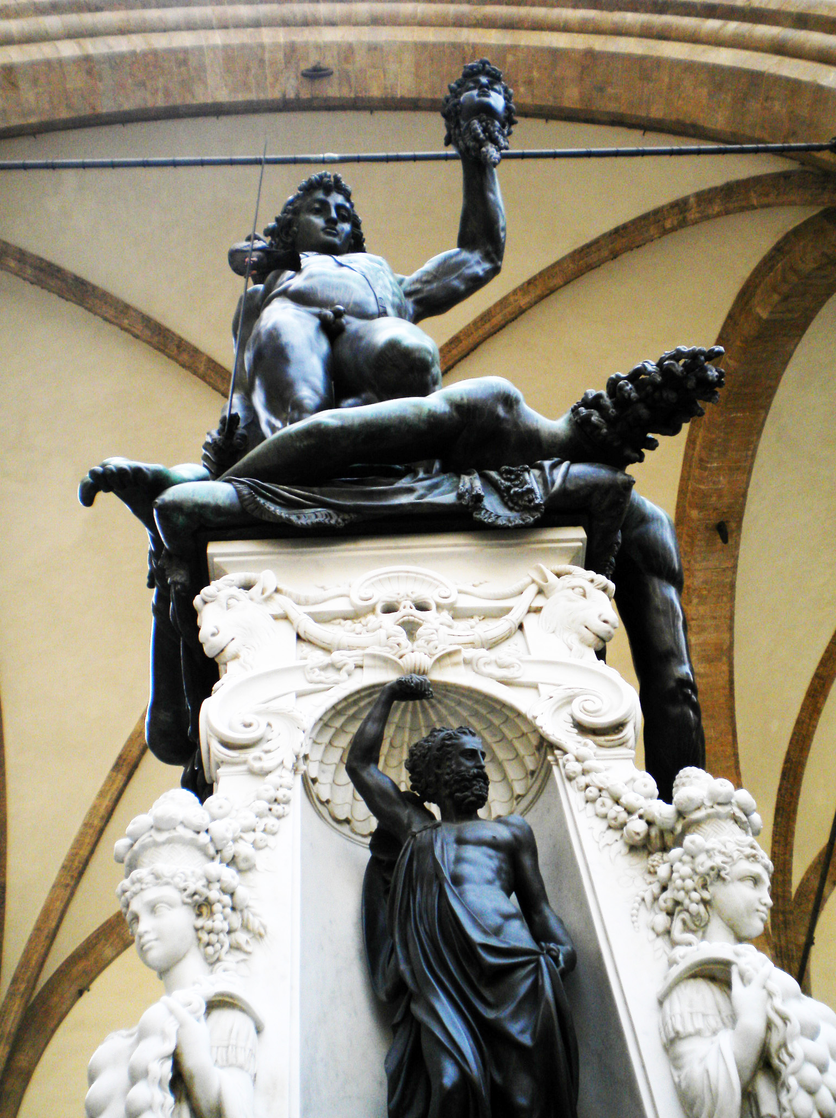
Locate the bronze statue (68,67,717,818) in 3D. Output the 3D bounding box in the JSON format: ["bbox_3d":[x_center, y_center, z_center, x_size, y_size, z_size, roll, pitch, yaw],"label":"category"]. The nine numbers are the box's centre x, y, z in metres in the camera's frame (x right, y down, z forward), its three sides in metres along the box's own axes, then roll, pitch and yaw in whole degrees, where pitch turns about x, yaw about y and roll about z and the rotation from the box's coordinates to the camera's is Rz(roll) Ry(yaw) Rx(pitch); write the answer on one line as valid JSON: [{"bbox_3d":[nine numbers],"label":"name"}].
[{"bbox_3d":[-0.062,-0.613,3.456,1.480,3.820,1.300,-2,-58,-4],"label":"bronze statue"}]

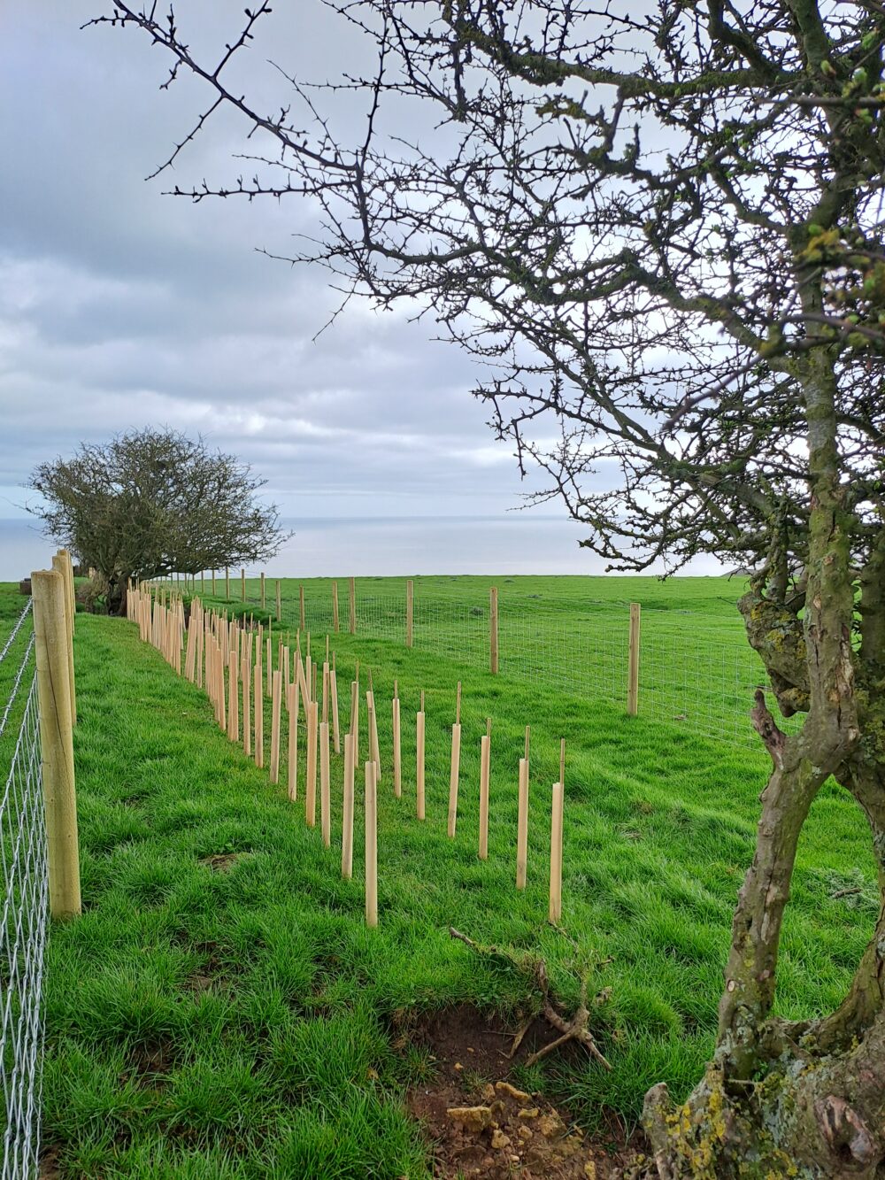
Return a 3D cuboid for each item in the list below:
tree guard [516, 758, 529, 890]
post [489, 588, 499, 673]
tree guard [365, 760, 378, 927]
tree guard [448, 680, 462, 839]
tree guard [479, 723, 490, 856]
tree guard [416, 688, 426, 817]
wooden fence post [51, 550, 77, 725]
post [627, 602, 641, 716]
[{"bbox_3d":[0.364,1.060,3.858,0.042,0.600,0.042,0,5,0],"label":"tree guard"},{"bbox_3d":[0.714,0.567,11.728,0.097,1.200,0.097,-3,6,-27],"label":"post"},{"bbox_3d":[-0.254,0.903,3.032,0.042,0.600,0.042,0,5,0],"label":"tree guard"},{"bbox_3d":[0.069,0.896,4.493,0.046,0.831,0.046,3,5,0],"label":"tree guard"},{"bbox_3d":[0.209,0.953,4.068,0.046,0.681,0.046,2,5,0],"label":"tree guard"},{"bbox_3d":[-0.113,0.908,4.680,0.046,0.723,0.046,1,5,0],"label":"tree guard"},{"bbox_3d":[-2.681,0.363,6.056,0.104,1.200,0.104,-1,6,0],"label":"wooden fence post"},{"bbox_3d":[2.059,0.752,9.160,0.097,1.200,0.097,0,5,0],"label":"post"}]

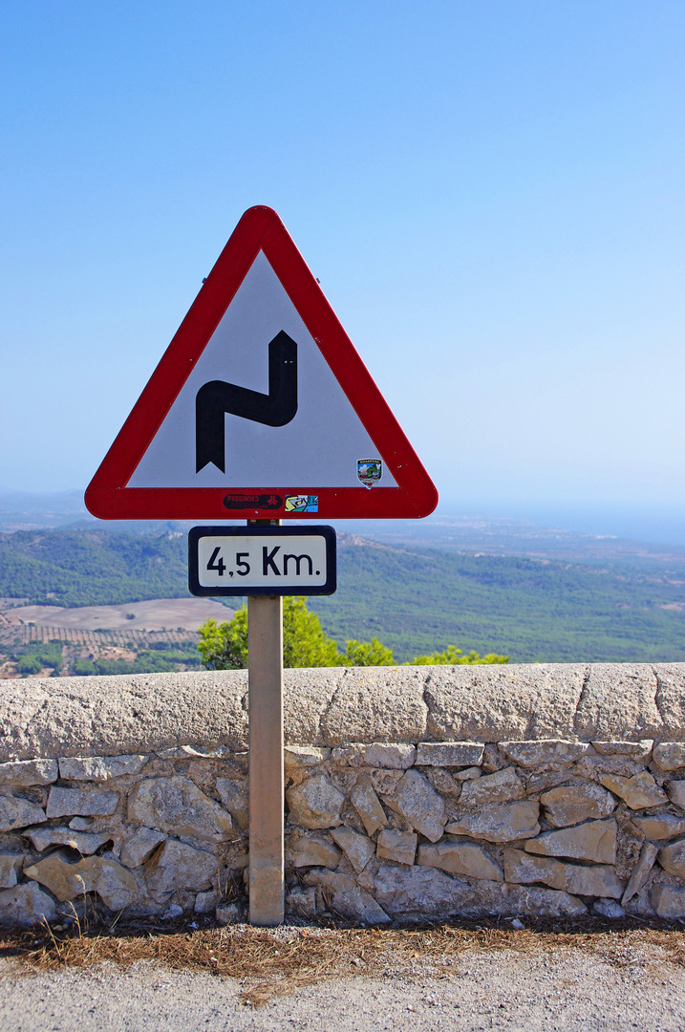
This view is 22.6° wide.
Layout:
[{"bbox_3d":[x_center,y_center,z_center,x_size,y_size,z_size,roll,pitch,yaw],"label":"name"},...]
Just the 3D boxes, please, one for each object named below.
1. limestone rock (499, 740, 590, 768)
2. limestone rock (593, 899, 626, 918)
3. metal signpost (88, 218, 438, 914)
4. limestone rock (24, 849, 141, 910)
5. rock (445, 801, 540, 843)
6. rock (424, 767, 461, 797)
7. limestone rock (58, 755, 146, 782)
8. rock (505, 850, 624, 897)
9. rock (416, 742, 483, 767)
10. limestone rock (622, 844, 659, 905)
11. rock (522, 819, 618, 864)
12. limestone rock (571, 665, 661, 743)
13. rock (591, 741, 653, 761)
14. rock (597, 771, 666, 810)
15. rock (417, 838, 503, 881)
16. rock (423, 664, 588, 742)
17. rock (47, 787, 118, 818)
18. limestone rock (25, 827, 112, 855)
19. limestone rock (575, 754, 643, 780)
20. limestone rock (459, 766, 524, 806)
[{"bbox_3d":[0.526,0.608,4.464,0.233,0.069,0.150,0,1,7],"label":"limestone rock"},{"bbox_3d":[0.692,1.015,4.475,0.087,0.049,0.090,0,1,0],"label":"limestone rock"},{"bbox_3d":[-0.203,0.125,4.393,0.900,1.825,0.090,0,1,8],"label":"metal signpost"},{"bbox_3d":[-0.682,0.952,4.535,0.297,0.152,0.170,0,1,0],"label":"limestone rock"},{"bbox_3d":[0.393,0.784,4.483,0.239,0.103,0.150,0,1,7],"label":"rock"},{"bbox_3d":[0.261,0.681,4.465,0.098,0.072,0.090,0,1,7],"label":"rock"},{"bbox_3d":[-0.624,0.658,4.535,0.235,0.067,0.150,0,1,0],"label":"limestone rock"},{"bbox_3d":[0.573,0.913,4.475,0.305,0.120,0.170,0,1,7],"label":"rock"},{"bbox_3d":[0.281,0.621,4.515,0.179,0.065,0.130,0,1,0],"label":"rock"},{"bbox_3d":[0.776,0.931,4.510,0.047,0.172,0.100,23,1,0],"label":"limestone rock"},{"bbox_3d":[0.597,0.852,4.540,0.240,0.115,0.160,0,1,0],"label":"rock"},{"bbox_3d":[0.721,0.491,4.600,0.232,0.190,0.340,0,1,0],"label":"limestone rock"},{"bbox_3d":[0.731,0.614,4.525,0.165,0.055,0.130,0,1,0],"label":"rock"},{"bbox_3d":[0.761,0.719,4.530,0.185,0.100,0.140,0,1,0],"label":"rock"},{"bbox_3d":[0.310,0.882,4.489,0.221,0.108,0.140,0,1,7],"label":"rock"},{"bbox_3d":[0.432,0.479,4.548,0.416,0.178,0.360,0,1,7],"label":"rock"},{"bbox_3d":[-0.676,0.747,4.525,0.190,0.085,0.130,0,1,0],"label":"rock"},{"bbox_3d":[-0.717,0.855,4.606,0.243,0.070,0.140,0,1,7],"label":"limestone rock"},{"bbox_3d":[0.698,0.655,4.530,0.175,0.070,0.120,0,1,0],"label":"limestone rock"},{"bbox_3d":[0.390,0.694,4.471,0.166,0.100,0.130,0,1,7],"label":"limestone rock"}]

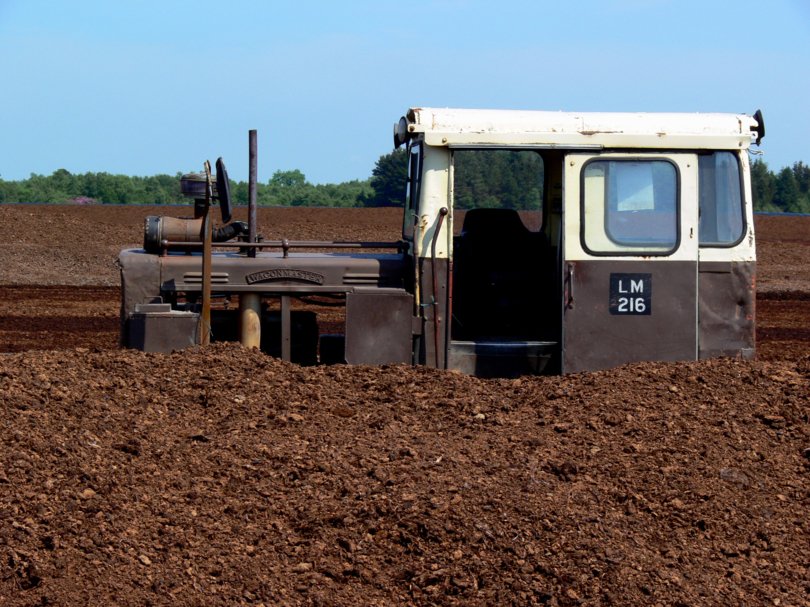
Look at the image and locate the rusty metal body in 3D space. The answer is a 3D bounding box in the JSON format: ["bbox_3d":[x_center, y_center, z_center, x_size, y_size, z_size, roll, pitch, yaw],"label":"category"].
[{"bbox_3d":[0.193,-0.302,20.200,4.692,2.250,1.750,0,2,-7],"label":"rusty metal body"}]

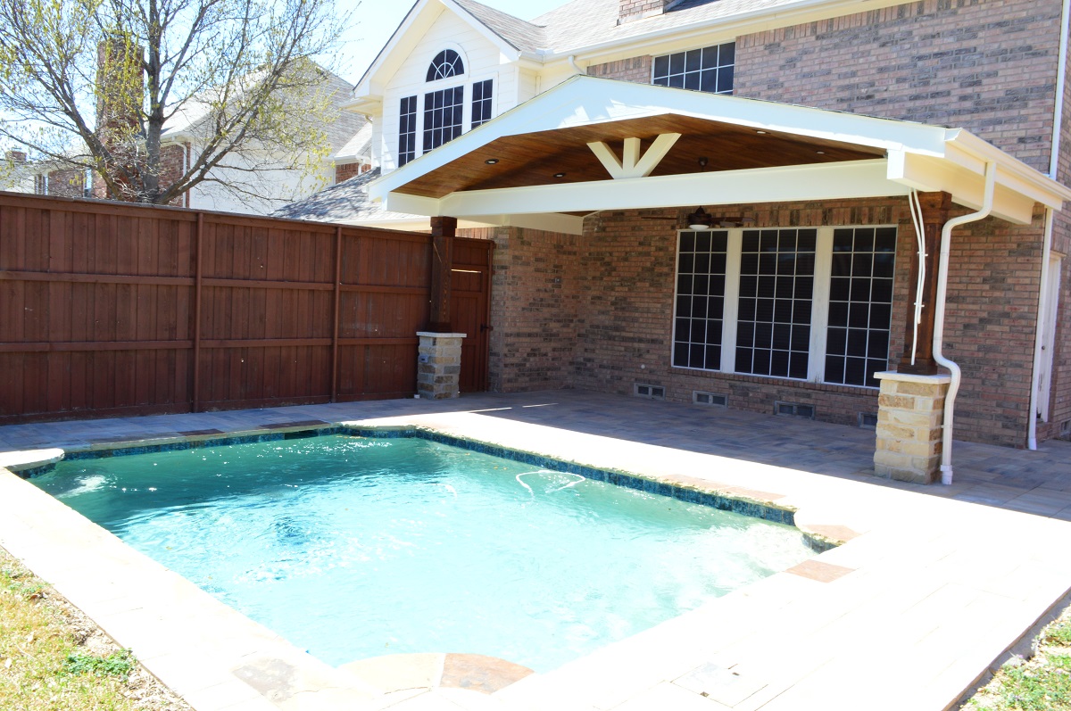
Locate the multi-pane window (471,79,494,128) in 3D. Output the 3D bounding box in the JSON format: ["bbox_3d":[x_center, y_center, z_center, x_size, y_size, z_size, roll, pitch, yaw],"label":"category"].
[{"bbox_3d":[-0.954,-4.213,14.489,0.522,1.420,0.100,6,5,40],"label":"multi-pane window"}]

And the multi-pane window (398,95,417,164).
[{"bbox_3d":[-2.491,-4.365,15.785,0.516,1.420,0.100,6,5,40],"label":"multi-pane window"}]

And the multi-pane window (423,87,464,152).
[{"bbox_3d":[-1.729,-4.289,15.142,1.094,1.420,0.100,6,5,40],"label":"multi-pane window"}]

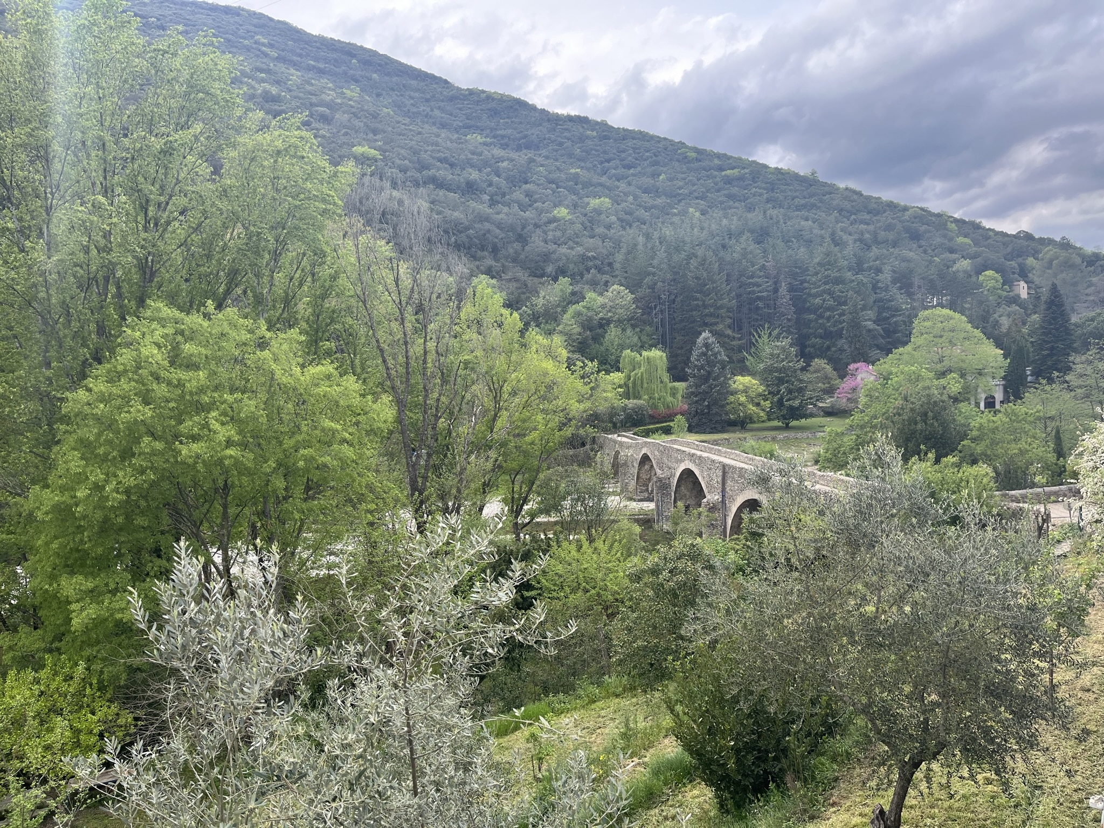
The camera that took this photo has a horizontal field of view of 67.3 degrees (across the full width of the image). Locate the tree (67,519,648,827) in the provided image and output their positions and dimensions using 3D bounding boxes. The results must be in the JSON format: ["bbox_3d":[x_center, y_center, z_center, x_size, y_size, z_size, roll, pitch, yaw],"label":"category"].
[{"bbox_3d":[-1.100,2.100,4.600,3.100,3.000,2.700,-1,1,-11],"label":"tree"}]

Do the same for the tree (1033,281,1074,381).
[{"bbox_3d":[99.886,-15.961,165.000,8.066,20.767,8.066,0,1,31],"label":"tree"}]

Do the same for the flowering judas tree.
[{"bbox_3d":[52.506,-4.462,143.000,8.478,8.776,8.478,0,1,20],"label":"flowering judas tree"}]

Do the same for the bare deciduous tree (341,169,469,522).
[{"bbox_3d":[-11.739,-4.840,66.000,10.641,28.146,10.641,0,1,-10],"label":"bare deciduous tree"}]

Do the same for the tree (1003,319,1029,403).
[{"bbox_3d":[84.018,-9.205,150.000,4.681,14.822,4.681,0,1,29],"label":"tree"}]

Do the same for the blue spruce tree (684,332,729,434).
[{"bbox_3d":[23.778,-4.954,127.000,7.001,15.588,7.001,0,1,11],"label":"blue spruce tree"}]

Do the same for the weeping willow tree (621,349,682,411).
[{"bbox_3d":[16.530,-5.201,137.000,10.118,11.115,10.118,0,1,7],"label":"weeping willow tree"}]

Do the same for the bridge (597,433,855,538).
[{"bbox_3d":[13.300,6.800,85.000,5.200,8.200,75.000,0,1,-7],"label":"bridge"}]

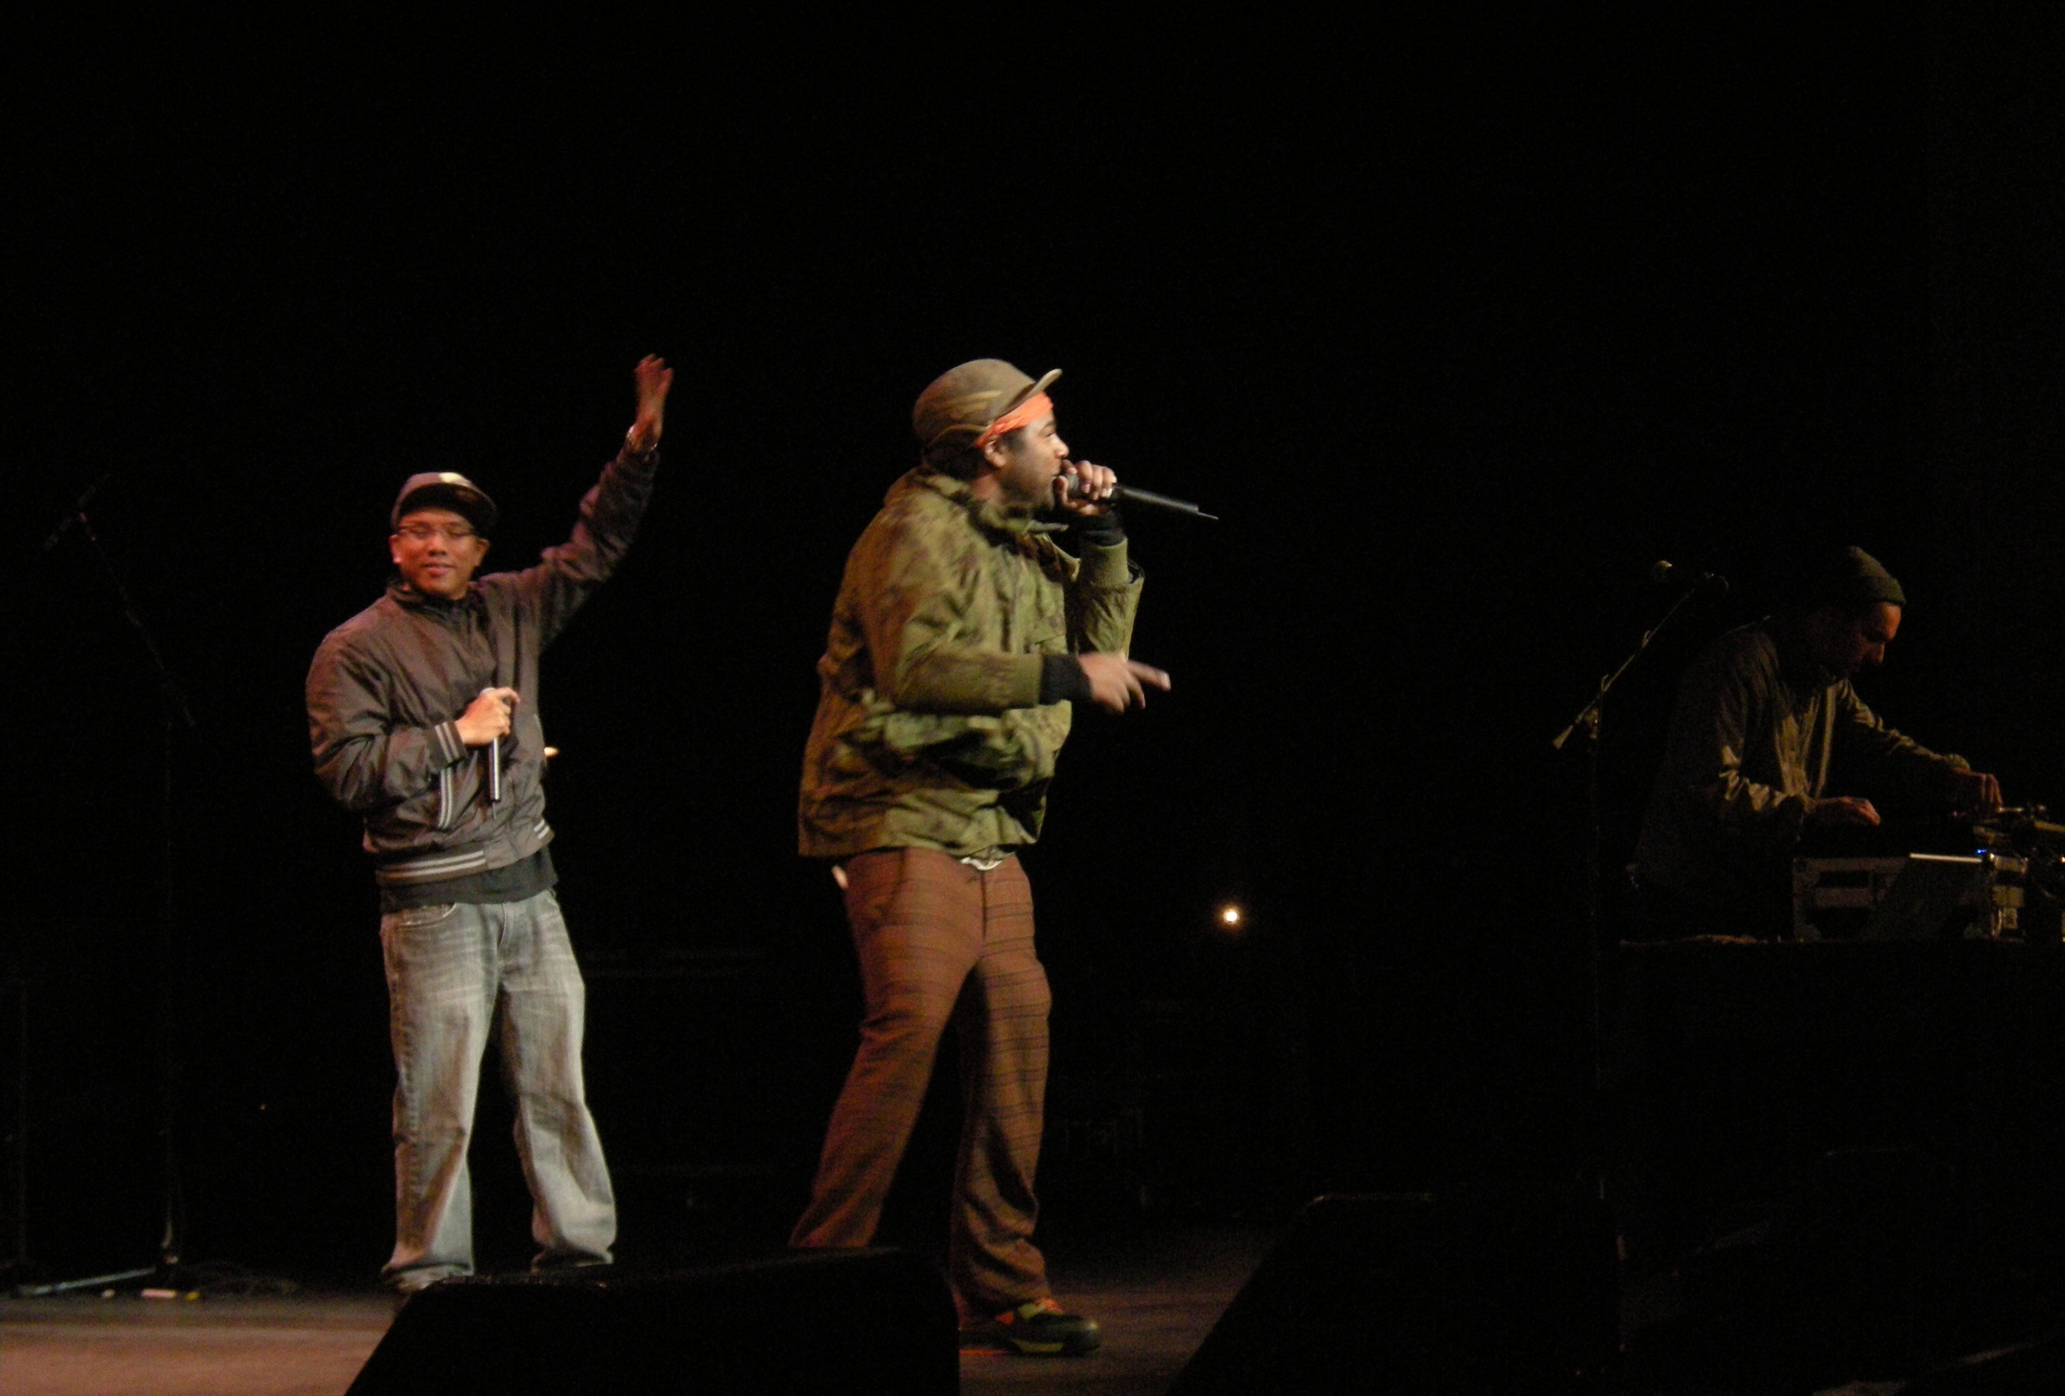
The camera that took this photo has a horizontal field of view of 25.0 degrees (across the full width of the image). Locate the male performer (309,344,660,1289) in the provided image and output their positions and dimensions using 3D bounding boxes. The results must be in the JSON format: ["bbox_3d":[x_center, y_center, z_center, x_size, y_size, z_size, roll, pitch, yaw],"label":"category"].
[{"bbox_3d":[-1.140,0.264,9.803,0.760,1.985,0.480,2,-4,-27],"label":"male performer"}]

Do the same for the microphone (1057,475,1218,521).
[{"bbox_3d":[0.184,-0.346,8.150,0.280,0.052,0.052,11,0,0],"label":"microphone"}]

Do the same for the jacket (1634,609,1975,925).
[{"bbox_3d":[1.693,0.154,10.261,0.620,0.677,0.550,-2,-4,28],"label":"jacket"}]

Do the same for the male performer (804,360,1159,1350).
[{"bbox_3d":[-0.098,0.275,8.149,0.620,1.751,0.560,-2,-4,27],"label":"male performer"}]

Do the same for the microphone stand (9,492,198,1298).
[{"bbox_3d":[-1.984,0.403,10.045,0.430,1.738,0.480,0,-4,0],"label":"microphone stand"}]

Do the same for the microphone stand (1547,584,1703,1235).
[{"bbox_3d":[1.235,0.503,9.788,0.500,1.505,0.550,0,-4,0],"label":"microphone stand"}]

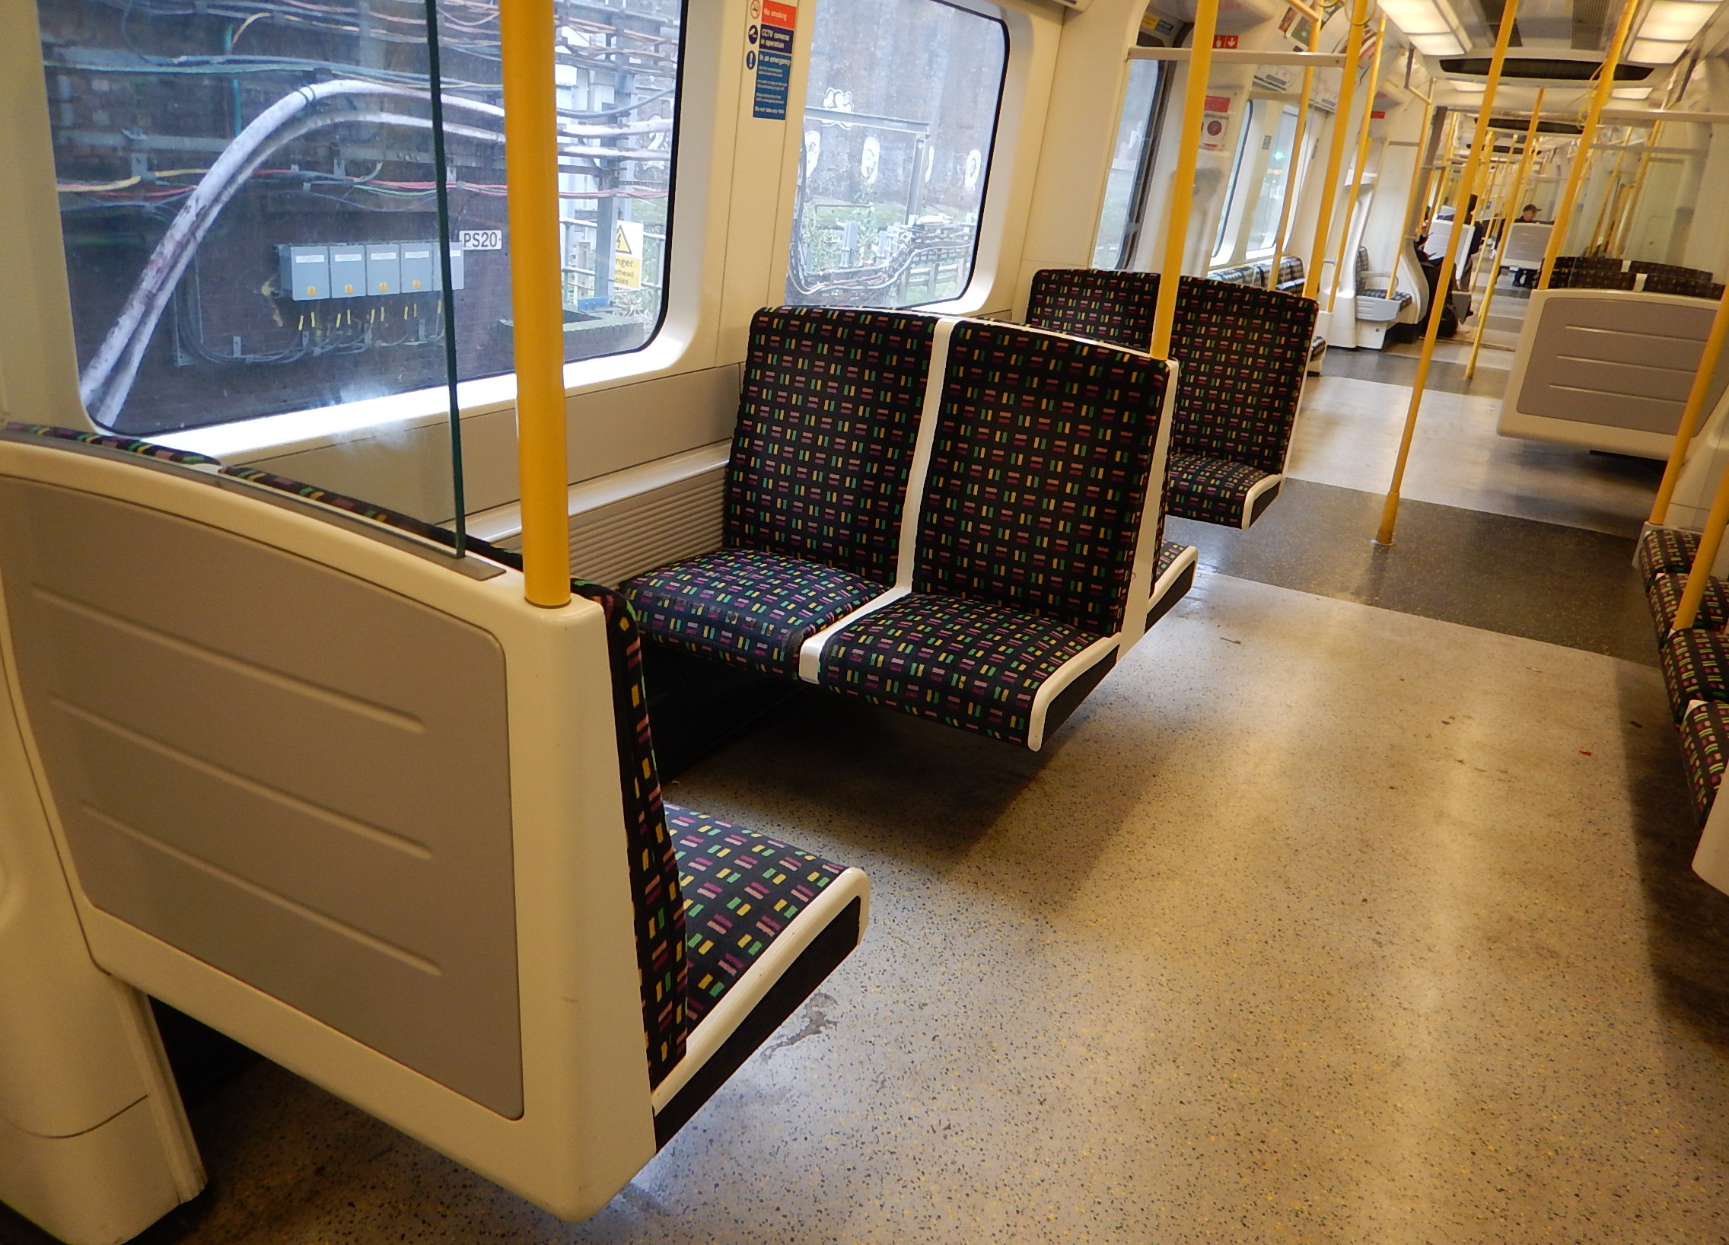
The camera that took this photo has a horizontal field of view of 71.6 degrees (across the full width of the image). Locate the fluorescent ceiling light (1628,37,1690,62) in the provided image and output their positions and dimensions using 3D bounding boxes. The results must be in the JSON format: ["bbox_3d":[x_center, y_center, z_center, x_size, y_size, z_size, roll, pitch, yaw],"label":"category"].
[{"bbox_3d":[4.993,-3.601,7.553,0.265,0.060,1.250,14,24,25],"label":"fluorescent ceiling light"}]

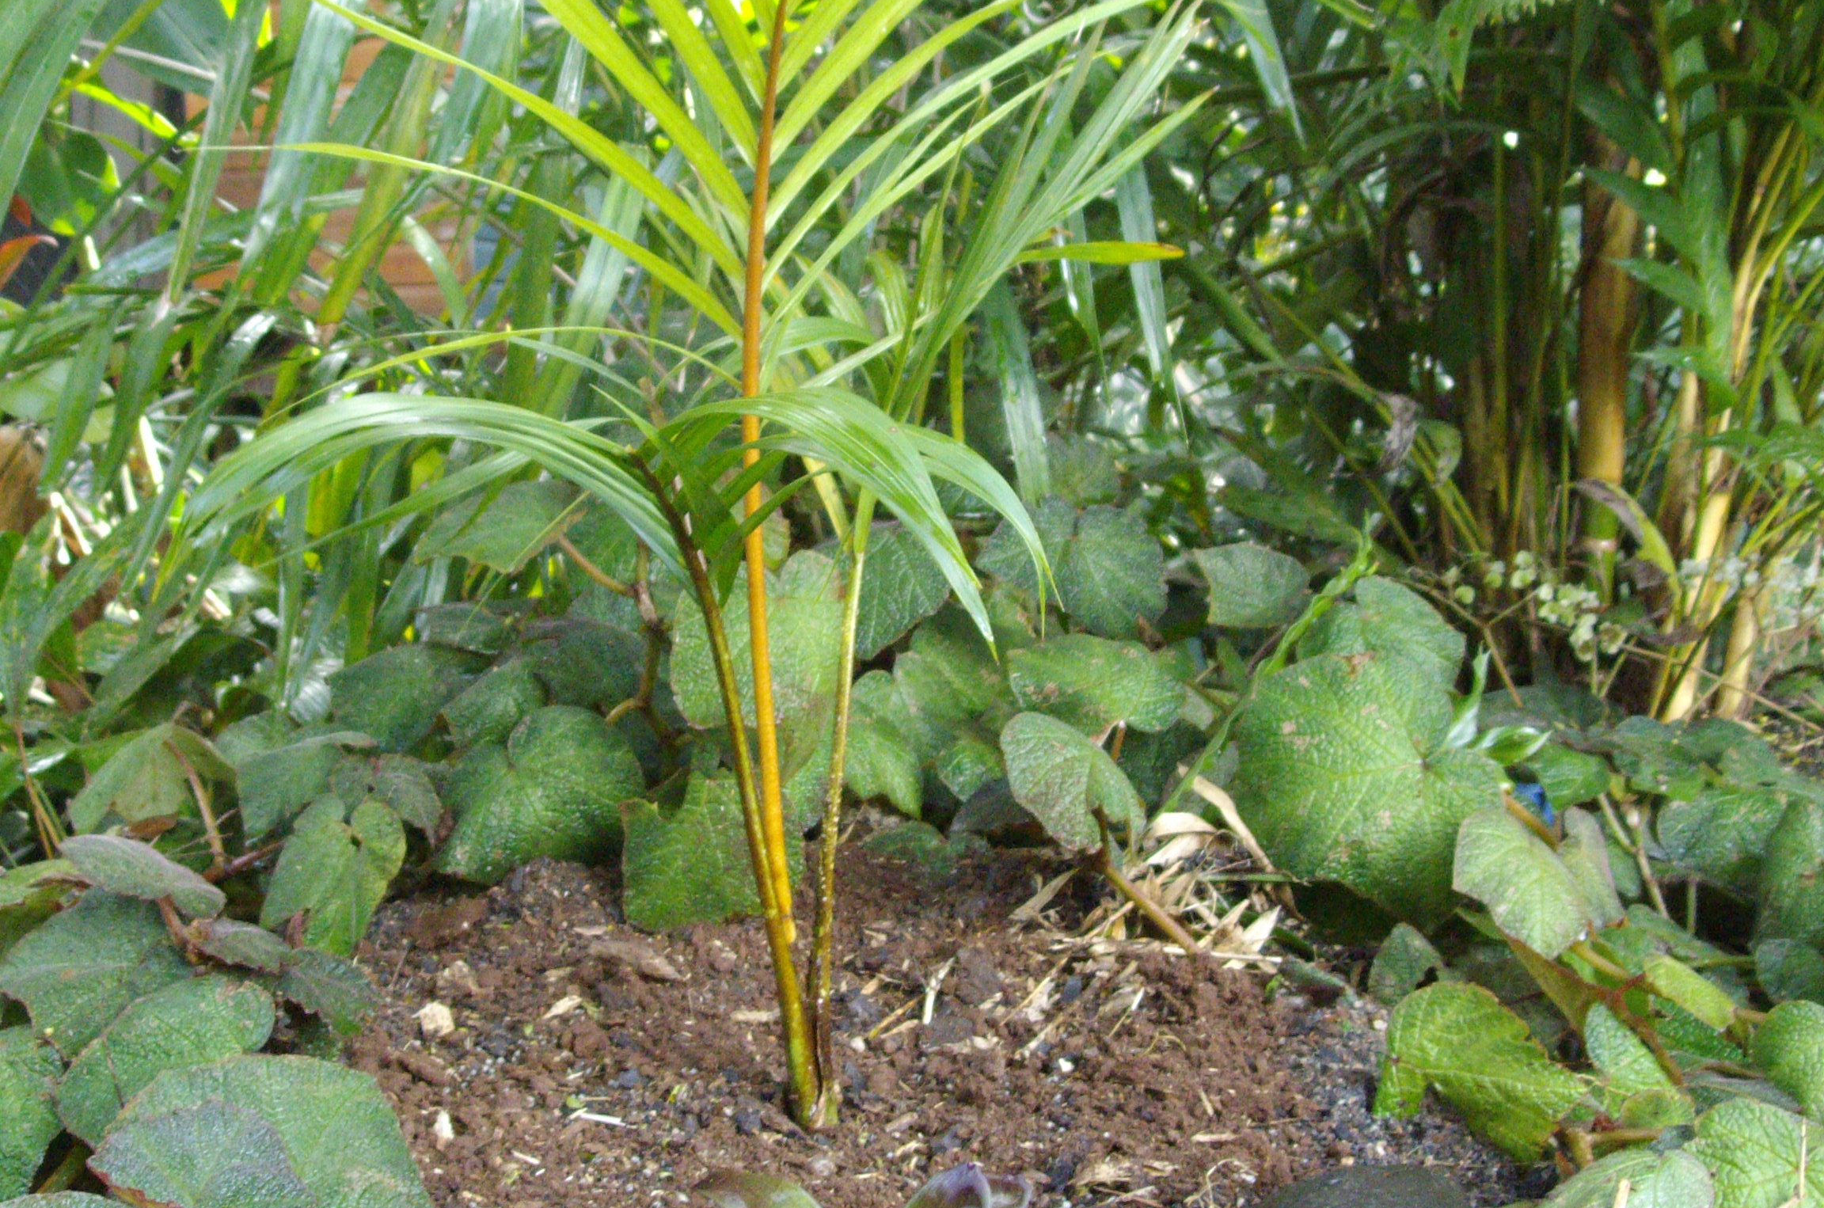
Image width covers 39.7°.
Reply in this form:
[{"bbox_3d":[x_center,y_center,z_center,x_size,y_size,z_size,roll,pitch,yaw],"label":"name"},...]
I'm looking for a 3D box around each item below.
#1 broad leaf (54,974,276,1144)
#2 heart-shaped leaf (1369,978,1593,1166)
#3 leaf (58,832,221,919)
[{"bbox_3d":[-0.464,0.286,1.579,0.141,0.030,0.087,-34,53,-30],"label":"broad leaf"},{"bbox_3d":[0.373,0.318,1.676,0.141,0.040,0.114,30,64,25],"label":"heart-shaped leaf"},{"bbox_3d":[-0.530,0.192,1.745,0.161,0.025,0.062,19,33,32],"label":"leaf"}]

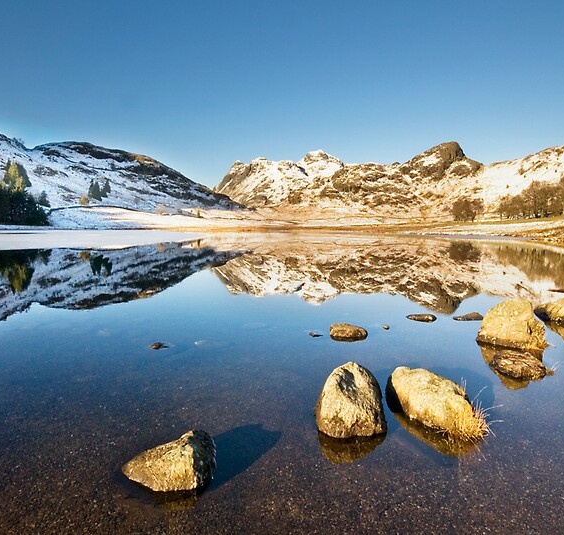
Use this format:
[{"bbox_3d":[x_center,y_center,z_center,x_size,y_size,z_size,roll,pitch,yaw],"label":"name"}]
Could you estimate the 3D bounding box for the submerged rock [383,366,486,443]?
[{"bbox_3d":[1.230,1.060,3.073,0.800,0.390,0.460,5,8,42],"label":"submerged rock"}]

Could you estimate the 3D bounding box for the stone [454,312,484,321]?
[{"bbox_3d":[3.170,0.832,6.407,0.560,0.150,0.280,0,6,0],"label":"stone"}]

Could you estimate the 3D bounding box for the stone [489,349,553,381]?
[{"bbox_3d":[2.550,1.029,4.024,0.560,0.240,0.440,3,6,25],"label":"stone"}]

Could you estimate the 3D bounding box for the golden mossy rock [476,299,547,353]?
[{"bbox_3d":[3.070,0.751,5.022,0.800,0.630,0.620,1,6,14],"label":"golden mossy rock"}]

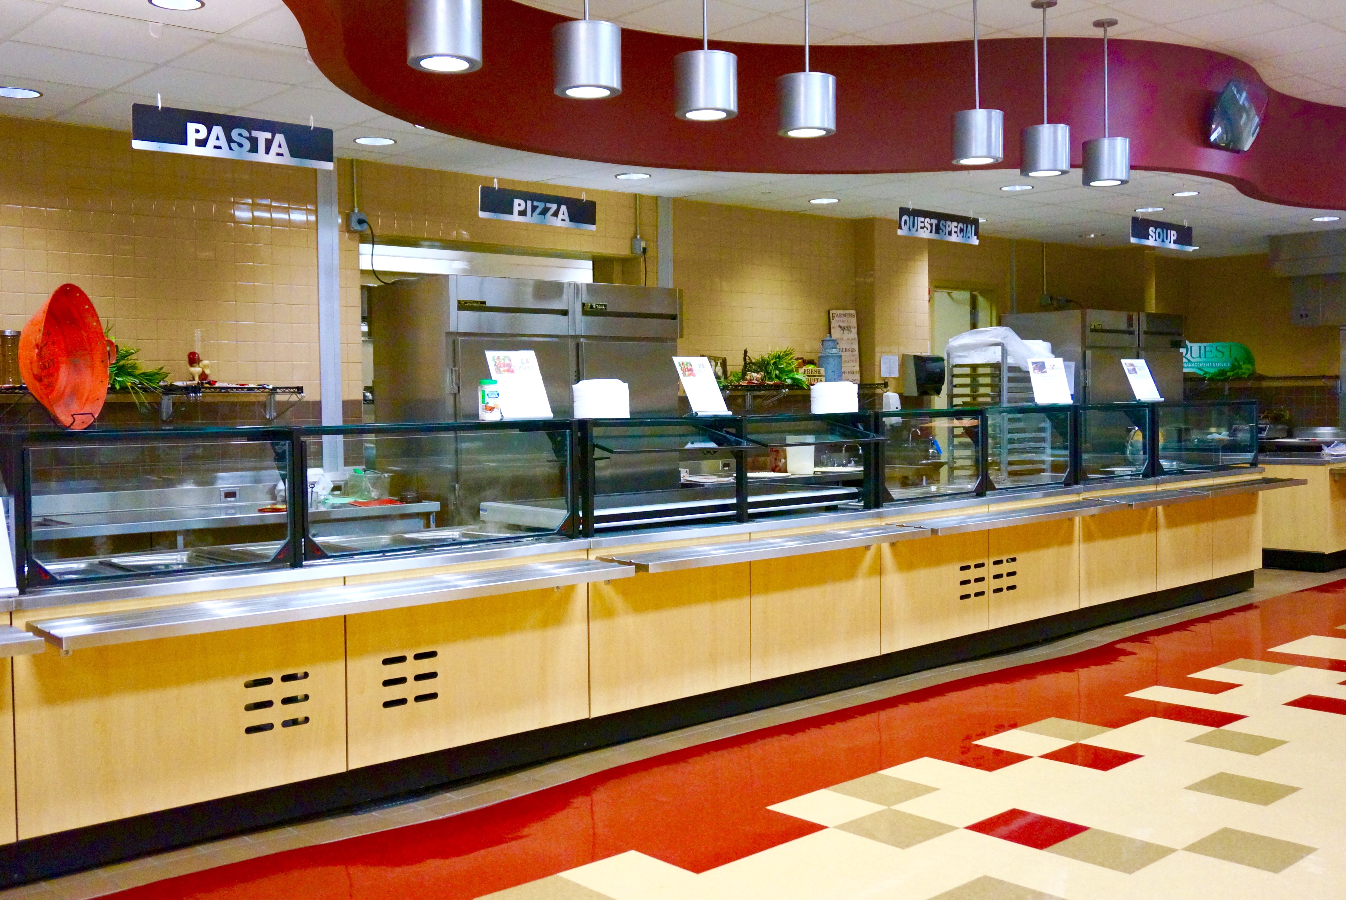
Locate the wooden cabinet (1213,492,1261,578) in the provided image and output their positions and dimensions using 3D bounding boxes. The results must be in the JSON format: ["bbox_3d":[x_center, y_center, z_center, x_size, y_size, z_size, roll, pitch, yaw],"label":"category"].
[{"bbox_3d":[3.675,0.505,9.475,0.737,0.673,0.580,-3,3,-42],"label":"wooden cabinet"}]

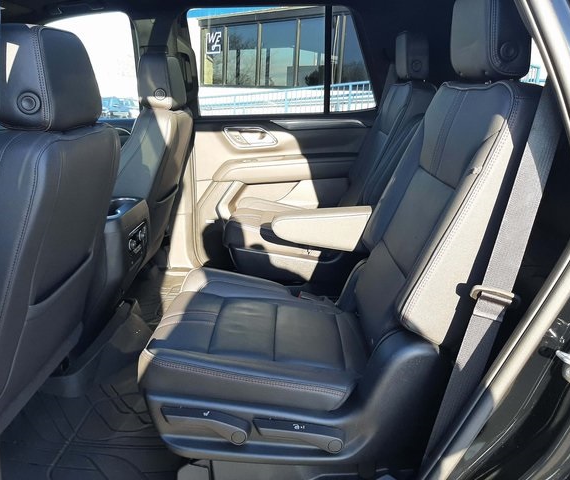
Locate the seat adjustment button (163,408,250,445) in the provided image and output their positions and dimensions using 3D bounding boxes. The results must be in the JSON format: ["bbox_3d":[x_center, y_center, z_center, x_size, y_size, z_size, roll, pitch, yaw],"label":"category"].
[{"bbox_3d":[-0.156,0.373,0.966,0.178,0.055,0.035,10,18,-1],"label":"seat adjustment button"}]

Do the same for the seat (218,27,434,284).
[{"bbox_3d":[0.146,-0.267,1.907,0.780,1.030,0.570,2,18,2],"label":"seat"}]

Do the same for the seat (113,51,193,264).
[{"bbox_3d":[-0.794,-0.240,1.959,0.820,1.030,0.560,2,18,2],"label":"seat"}]

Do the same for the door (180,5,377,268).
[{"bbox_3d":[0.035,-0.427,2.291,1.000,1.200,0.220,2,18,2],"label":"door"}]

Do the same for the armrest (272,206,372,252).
[{"bbox_3d":[0.131,-0.042,1.701,0.350,0.145,0.090,2,18,2],"label":"armrest"}]

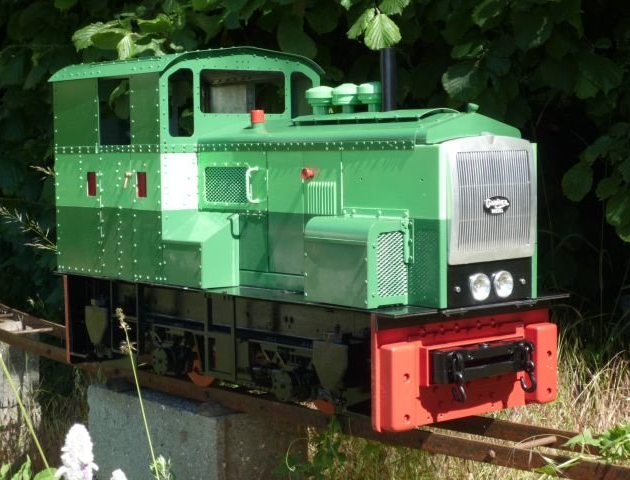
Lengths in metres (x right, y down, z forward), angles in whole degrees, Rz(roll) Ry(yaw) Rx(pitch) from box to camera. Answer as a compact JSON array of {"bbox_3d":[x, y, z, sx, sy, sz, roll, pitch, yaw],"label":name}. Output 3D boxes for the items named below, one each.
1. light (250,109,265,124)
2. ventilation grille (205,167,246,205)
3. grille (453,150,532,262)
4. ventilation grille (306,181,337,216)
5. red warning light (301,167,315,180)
[{"bbox_3d":[-0.099,-0.214,2.414,0.023,0.022,0.023,-4,5,-40],"label":"light"},{"bbox_3d":[-0.156,-0.094,2.402,0.007,0.065,0.126,-4,5,-40],"label":"ventilation grille"},{"bbox_3d":[0.264,-0.054,2.077,0.163,0.160,0.018,-4,5,-40],"label":"grille"},{"bbox_3d":[0.010,-0.066,2.209,0.007,0.056,0.074,-4,5,-40],"label":"ventilation grille"},{"bbox_3d":[-0.008,-0.105,2.214,0.020,0.019,0.019,-4,5,-40],"label":"red warning light"}]

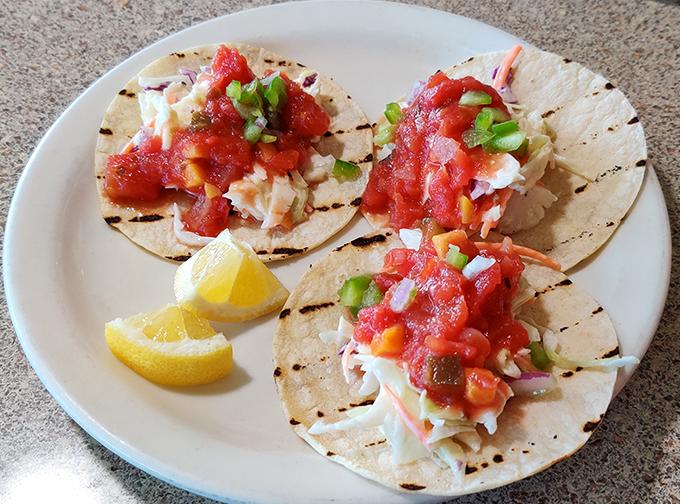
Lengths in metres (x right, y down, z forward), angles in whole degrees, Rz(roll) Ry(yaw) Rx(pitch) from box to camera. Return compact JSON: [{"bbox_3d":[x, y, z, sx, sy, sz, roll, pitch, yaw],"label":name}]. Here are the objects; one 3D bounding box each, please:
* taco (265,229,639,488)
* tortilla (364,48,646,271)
[{"bbox_3d":[0.043,0.027,0.213,0.140,0.042,0.132,-1,54,2],"label":"taco"},{"bbox_3d":[0.078,-0.057,0.249,0.136,0.035,0.136,-2,60,3],"label":"tortilla"}]

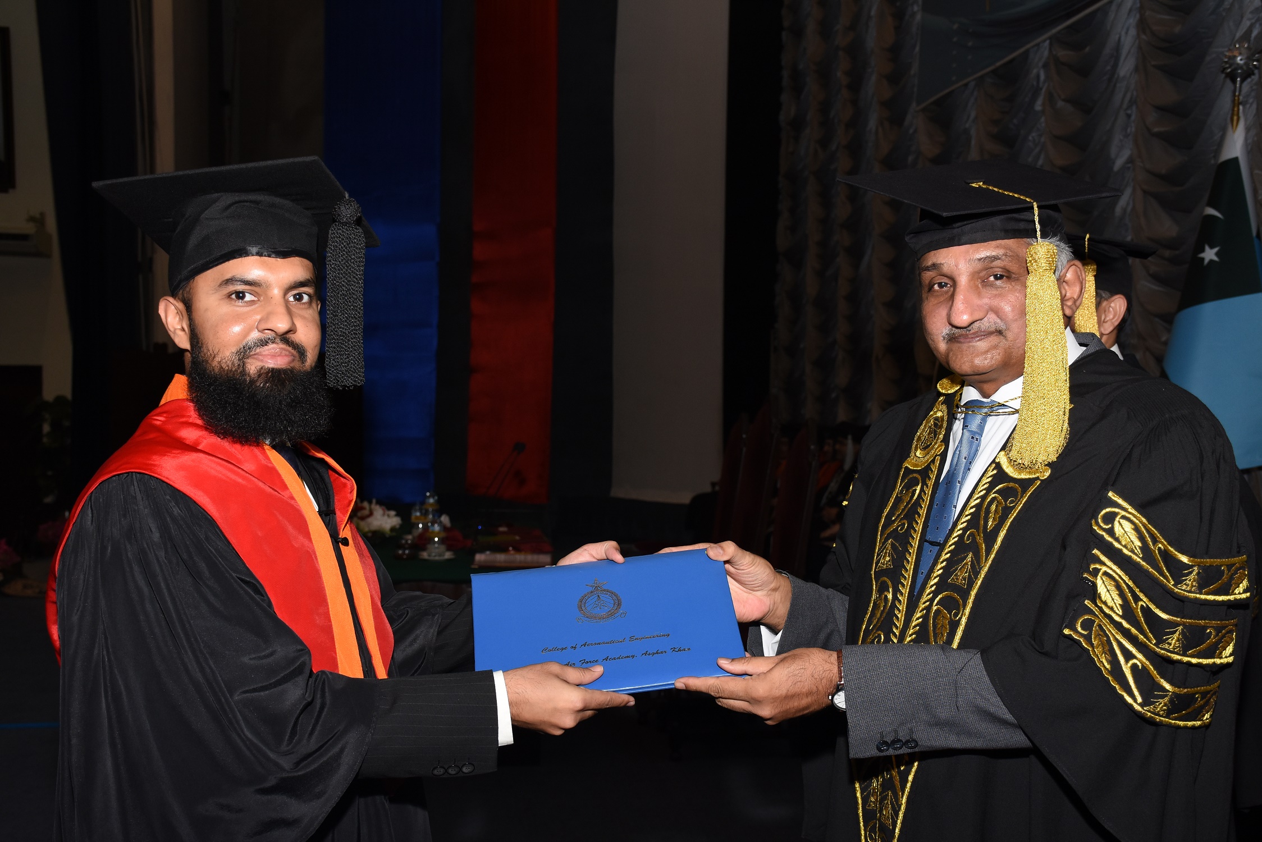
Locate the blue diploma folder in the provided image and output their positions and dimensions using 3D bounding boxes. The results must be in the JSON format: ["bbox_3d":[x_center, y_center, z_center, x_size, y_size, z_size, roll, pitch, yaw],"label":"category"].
[{"bbox_3d":[-0.031,0.241,1.855,0.307,0.014,0.219,-7,37,-2],"label":"blue diploma folder"}]

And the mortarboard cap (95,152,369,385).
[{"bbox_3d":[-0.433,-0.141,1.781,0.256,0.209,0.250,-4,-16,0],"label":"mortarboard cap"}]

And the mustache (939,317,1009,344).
[{"bbox_3d":[0.398,-0.105,1.835,0.076,0.026,0.028,-7,3,34],"label":"mustache"}]

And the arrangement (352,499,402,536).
[{"bbox_3d":[-1.145,0.425,6.900,0.280,0.170,0.250,1,2,-6],"label":"arrangement"}]

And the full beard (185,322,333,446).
[{"bbox_3d":[-0.406,-0.041,1.765,0.150,0.145,0.130,-2,-8,-41],"label":"full beard"}]

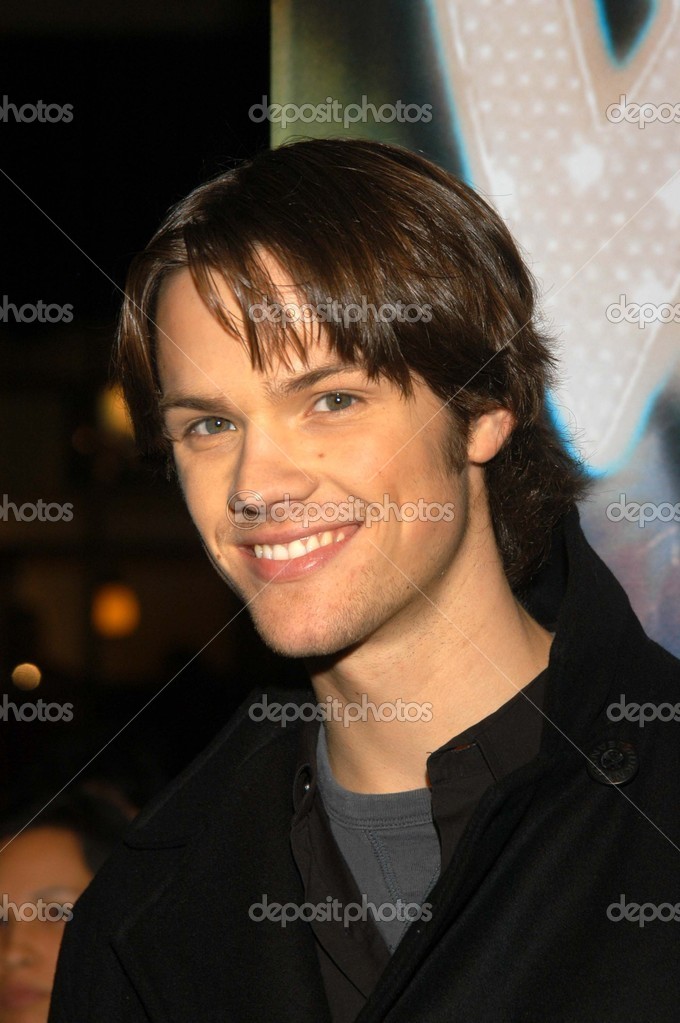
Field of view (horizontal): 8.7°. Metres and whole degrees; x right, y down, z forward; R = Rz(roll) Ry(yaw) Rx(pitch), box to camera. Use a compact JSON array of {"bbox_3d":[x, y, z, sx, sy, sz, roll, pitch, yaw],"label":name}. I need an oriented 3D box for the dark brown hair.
[{"bbox_3d":[0.003,-0.068,2.270,0.205,0.240,0.240,-9,-1,24],"label":"dark brown hair"}]

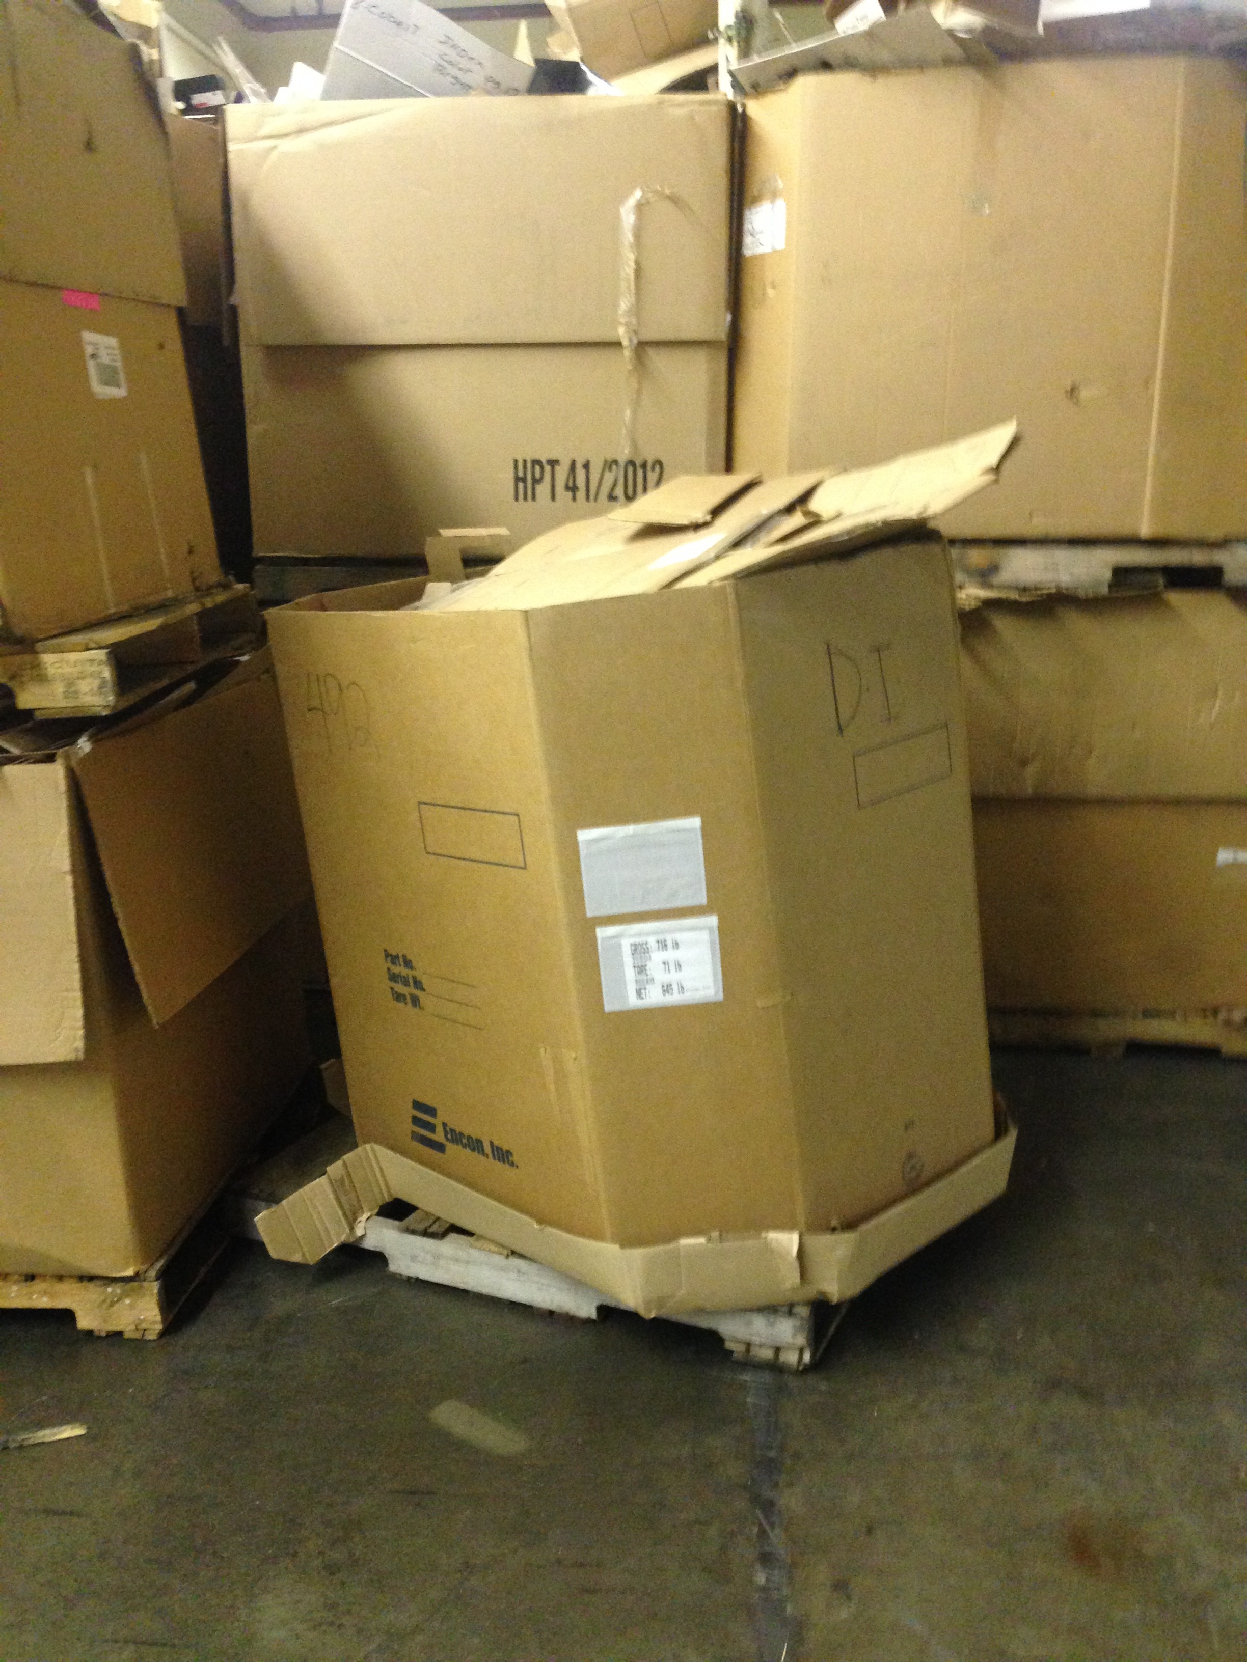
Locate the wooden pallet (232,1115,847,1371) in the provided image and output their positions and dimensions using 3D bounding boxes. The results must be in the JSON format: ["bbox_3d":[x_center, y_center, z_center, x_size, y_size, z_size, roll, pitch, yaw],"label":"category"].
[{"bbox_3d":[-0.043,0.697,3.392,1.219,0.134,1.016,6,15,22],"label":"wooden pallet"}]

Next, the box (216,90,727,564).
[{"bbox_3d":[-0.310,-1.341,4.404,1.214,1.069,1.020,1,14,4],"label":"box"}]

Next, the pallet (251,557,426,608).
[{"bbox_3d":[-0.307,-0.757,4.548,1.214,0.134,1.016,1,14,4],"label":"pallet"}]

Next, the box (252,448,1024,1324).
[{"bbox_3d":[0.025,0.066,3.160,0.987,1.230,1.242,-18,17,-39],"label":"box"}]

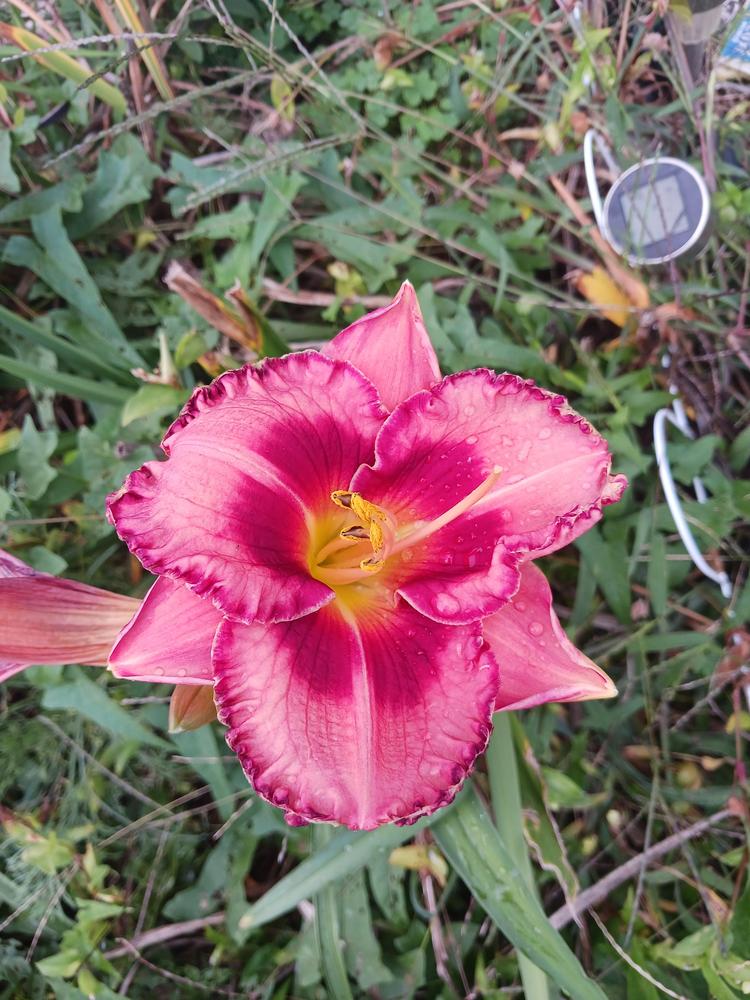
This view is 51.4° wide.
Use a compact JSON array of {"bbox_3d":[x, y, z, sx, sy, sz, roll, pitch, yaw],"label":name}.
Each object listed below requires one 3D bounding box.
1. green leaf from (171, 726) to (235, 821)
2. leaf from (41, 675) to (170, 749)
[{"bbox_3d":[-0.092,0.142,0.420,0.022,0.014,0.066,-23,69,-16],"label":"green leaf"},{"bbox_3d":[-0.145,0.114,0.420,0.077,0.014,0.022,25,65,1],"label":"leaf"}]

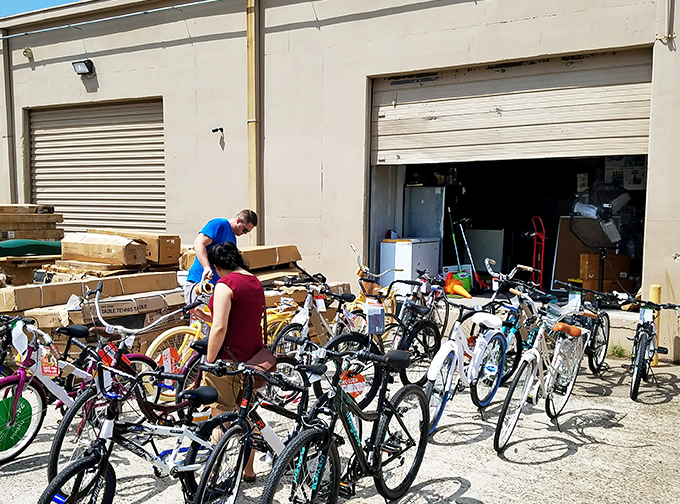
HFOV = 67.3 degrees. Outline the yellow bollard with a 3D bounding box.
[{"bbox_3d":[3.680,0.857,5.930,0.117,0.950,0.117,0,4,0],"label":"yellow bollard"}]

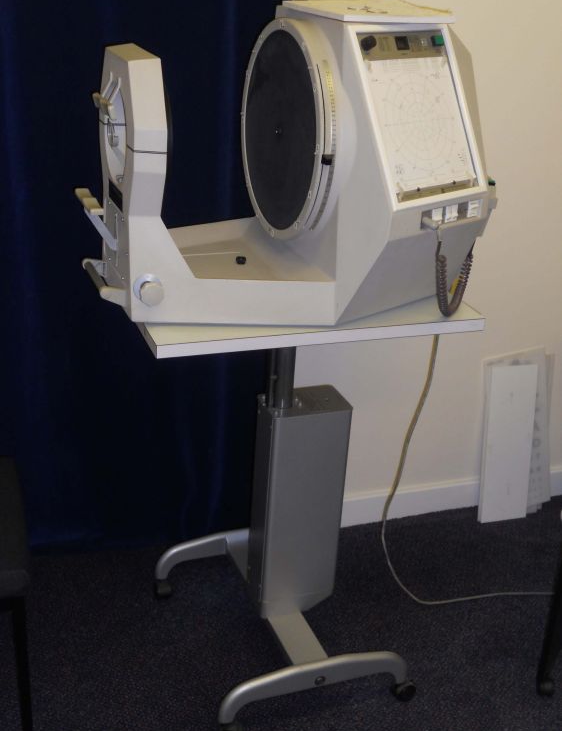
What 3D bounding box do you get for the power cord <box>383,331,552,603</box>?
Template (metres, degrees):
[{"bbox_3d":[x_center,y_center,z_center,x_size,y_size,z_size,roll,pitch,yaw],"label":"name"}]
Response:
[{"bbox_3d":[0.451,0.212,2.234,0.470,0.736,0.146,-6,25,-21],"label":"power cord"}]

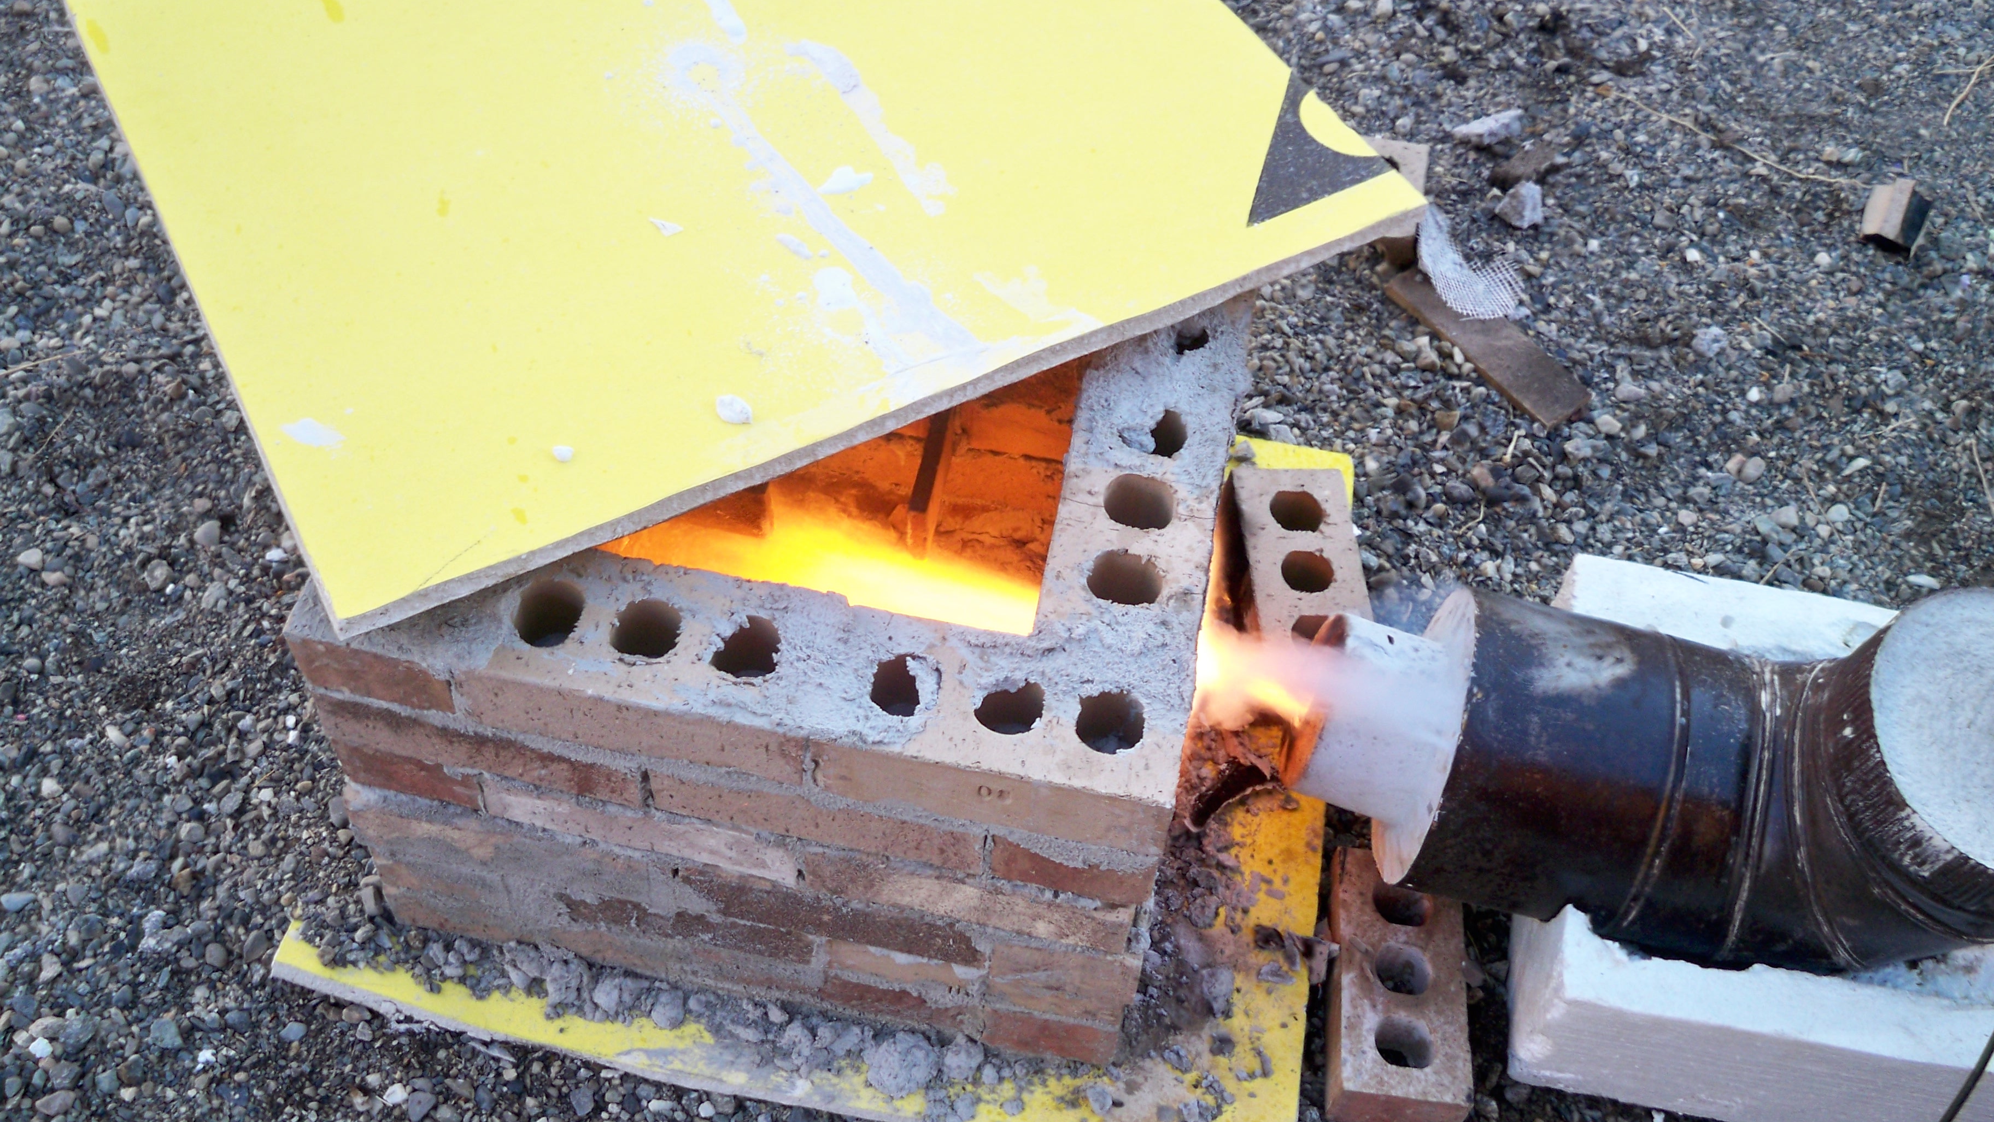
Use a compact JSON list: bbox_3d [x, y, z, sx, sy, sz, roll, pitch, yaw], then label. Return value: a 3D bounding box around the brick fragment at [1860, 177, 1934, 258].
[{"bbox_3d":[0.874,-0.331,1.967,0.050,0.032,0.078,21,53,13],"label":"brick fragment"}]

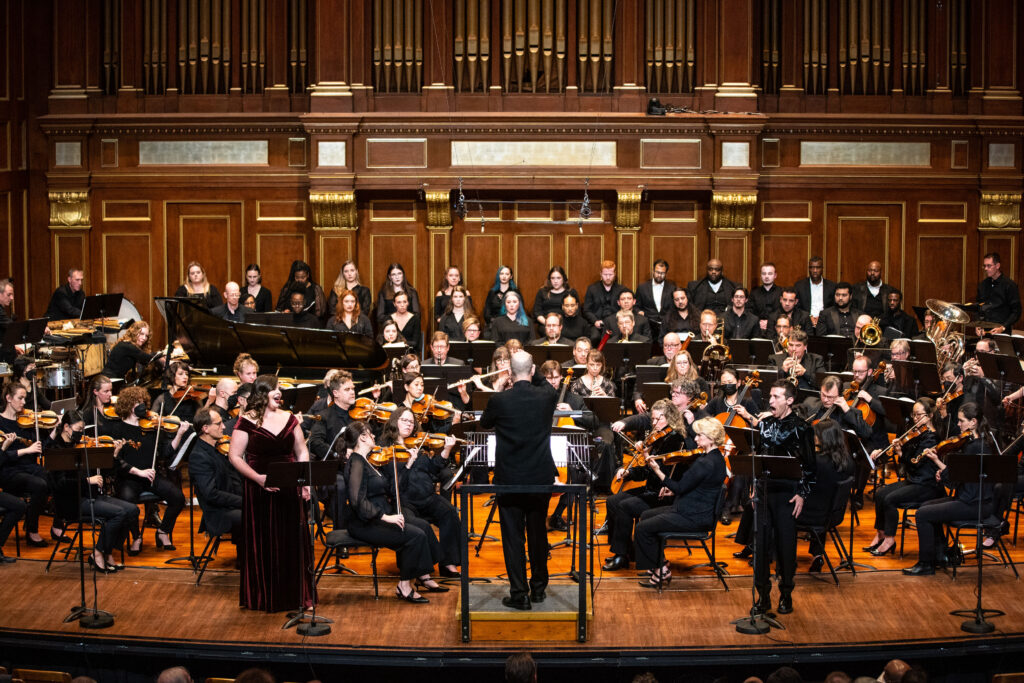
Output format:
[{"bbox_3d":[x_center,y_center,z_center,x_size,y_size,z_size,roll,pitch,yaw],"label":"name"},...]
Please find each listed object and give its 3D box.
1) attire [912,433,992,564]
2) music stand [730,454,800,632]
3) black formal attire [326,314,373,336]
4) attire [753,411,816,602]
[{"bbox_3d":[3.562,1.264,16.030,0.620,1.060,0.460,-2,6,-16],"label":"attire"},{"bbox_3d":[1.847,1.452,14.557,0.510,1.190,0.420,1,6,9],"label":"music stand"},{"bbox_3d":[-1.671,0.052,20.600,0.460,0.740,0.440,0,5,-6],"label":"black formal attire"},{"bbox_3d":[2.016,1.194,14.680,0.500,1.440,0.320,4,7,31],"label":"attire"}]

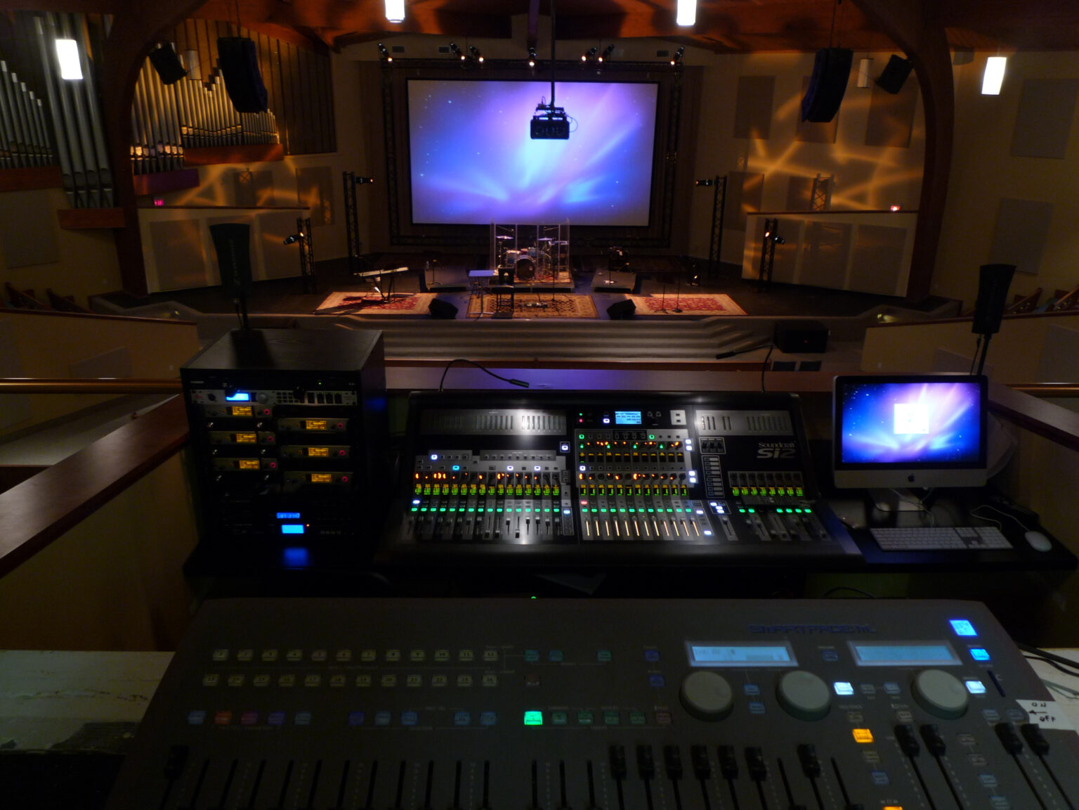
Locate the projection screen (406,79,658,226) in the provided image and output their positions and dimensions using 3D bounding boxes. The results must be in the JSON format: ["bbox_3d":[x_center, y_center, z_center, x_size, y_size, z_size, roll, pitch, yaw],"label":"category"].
[{"bbox_3d":[-0.276,-8.563,26.798,8.450,4.800,0.100,1,20,0],"label":"projection screen"}]

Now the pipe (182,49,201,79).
[{"bbox_3d":[-9.915,-9.715,22.300,0.370,0.840,0.370,1,20,0],"label":"pipe"}]

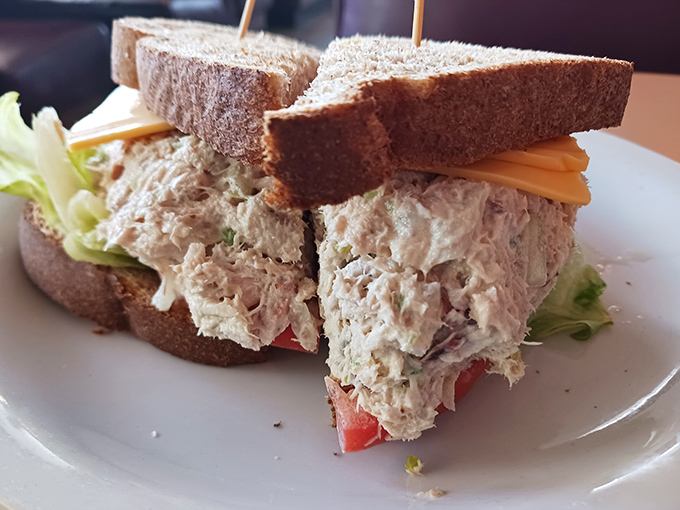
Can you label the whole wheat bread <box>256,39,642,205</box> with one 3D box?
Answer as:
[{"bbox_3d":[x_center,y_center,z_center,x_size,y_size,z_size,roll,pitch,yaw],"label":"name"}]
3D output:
[{"bbox_3d":[0.007,-0.050,0.157,0.108,0.019,0.106,-16,31,-28],"label":"whole wheat bread"}]

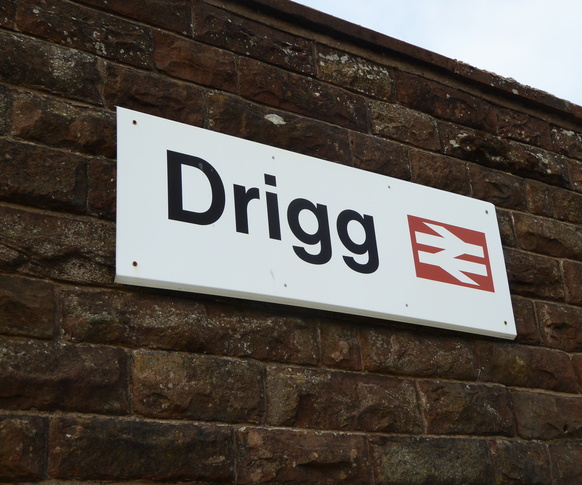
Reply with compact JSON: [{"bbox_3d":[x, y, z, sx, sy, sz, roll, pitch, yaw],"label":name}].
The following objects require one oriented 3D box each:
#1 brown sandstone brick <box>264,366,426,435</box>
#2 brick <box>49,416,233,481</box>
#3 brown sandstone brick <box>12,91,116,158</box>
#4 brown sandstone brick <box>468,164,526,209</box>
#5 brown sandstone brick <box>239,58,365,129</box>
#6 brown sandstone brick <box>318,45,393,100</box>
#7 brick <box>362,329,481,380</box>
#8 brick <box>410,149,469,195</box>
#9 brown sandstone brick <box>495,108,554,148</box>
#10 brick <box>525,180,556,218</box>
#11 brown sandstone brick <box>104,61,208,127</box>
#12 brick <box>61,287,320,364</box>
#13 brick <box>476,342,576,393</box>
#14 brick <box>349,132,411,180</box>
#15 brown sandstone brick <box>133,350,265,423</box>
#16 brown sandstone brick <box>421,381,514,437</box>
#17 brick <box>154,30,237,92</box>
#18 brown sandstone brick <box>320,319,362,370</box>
[{"bbox_3d":[0.135,0.486,2.744,0.564,0.166,0.120,11,-26,-33],"label":"brown sandstone brick"},{"bbox_3d":[-0.392,0.538,2.322,0.496,0.140,0.120,11,-26,-33],"label":"brick"},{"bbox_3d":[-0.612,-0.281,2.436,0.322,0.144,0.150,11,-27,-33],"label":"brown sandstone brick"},{"bbox_3d":[0.761,-0.184,3.526,0.300,0.138,0.120,11,-26,-33],"label":"brown sandstone brick"},{"bbox_3d":[0.007,-0.445,2.976,0.504,0.144,0.150,11,-27,-33],"label":"brown sandstone brick"},{"bbox_3d":[0.202,-0.580,3.286,0.332,0.148,0.120,11,-26,-33],"label":"brown sandstone brick"},{"bbox_3d":[0.363,0.366,2.862,0.482,0.154,0.150,11,-27,-33],"label":"brick"},{"bbox_3d":[0.476,-0.213,3.218,0.269,0.151,0.150,11,-27,-33],"label":"brick"},{"bbox_3d":[0.921,-0.444,3.767,0.321,0.131,0.120,11,-26,-33],"label":"brown sandstone brick"},{"bbox_3d":[0.895,-0.135,3.495,0.134,0.144,0.150,11,-27,-33],"label":"brick"},{"bbox_3d":[-0.424,-0.408,2.734,0.323,0.143,0.120,11,-26,-33],"label":"brown sandstone brick"},{"bbox_3d":[-0.272,0.257,2.542,0.797,0.143,0.120,11,-26,-33],"label":"brick"},{"bbox_3d":[0.801,0.460,3.259,0.508,0.143,0.120,11,-26,-33],"label":"brick"},{"bbox_3d":[0.281,-0.273,3.204,0.262,0.135,0.120,11,-26,-33],"label":"brick"},{"bbox_3d":[-0.269,0.407,2.475,0.395,0.168,0.120,11,-26,-33],"label":"brown sandstone brick"},{"bbox_3d":[0.504,0.541,2.885,0.389,0.163,0.150,11,-27,-33],"label":"brown sandstone brick"},{"bbox_3d":[-0.322,-0.536,2.870,0.283,0.138,0.120,11,-26,-33],"label":"brick"},{"bbox_3d":[0.095,0.317,2.684,0.144,0.142,0.150,11,-27,-33],"label":"brown sandstone brick"}]

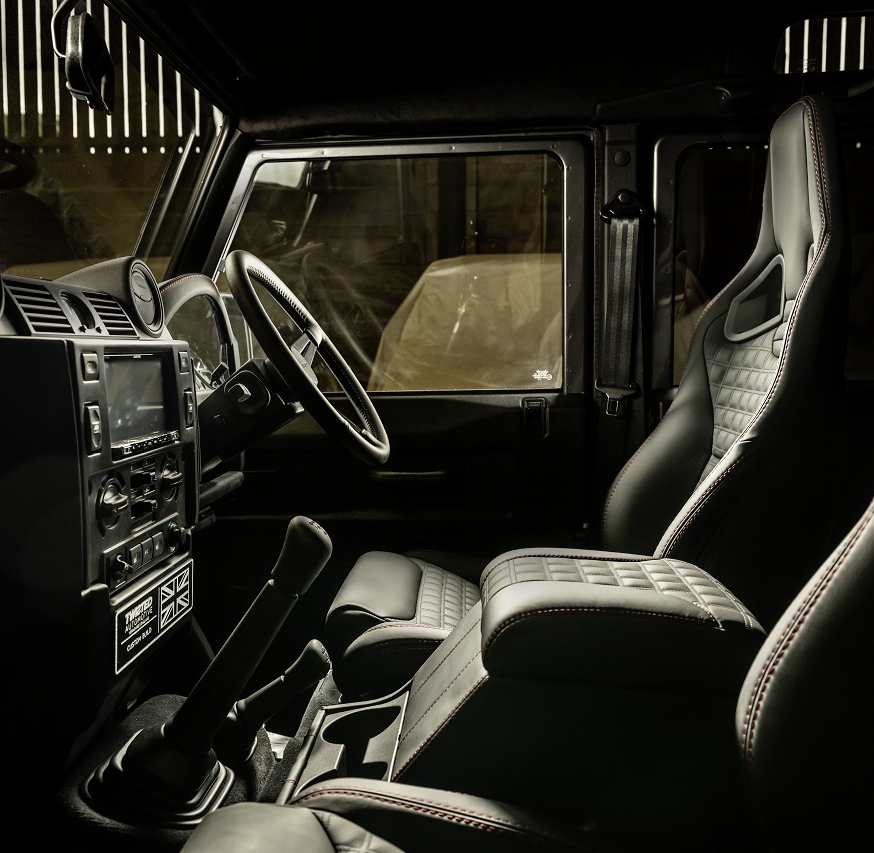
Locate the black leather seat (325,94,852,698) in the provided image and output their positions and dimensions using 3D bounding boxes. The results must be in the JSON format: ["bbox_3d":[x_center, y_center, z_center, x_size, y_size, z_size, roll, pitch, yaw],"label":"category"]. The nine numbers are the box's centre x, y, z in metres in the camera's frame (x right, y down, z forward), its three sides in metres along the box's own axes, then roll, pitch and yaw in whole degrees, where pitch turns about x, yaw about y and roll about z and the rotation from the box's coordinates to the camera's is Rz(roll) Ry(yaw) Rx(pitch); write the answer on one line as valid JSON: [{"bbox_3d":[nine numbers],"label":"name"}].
[{"bbox_3d":[0.207,-0.074,1.226,0.697,0.795,0.510,-1,5,4],"label":"black leather seat"}]

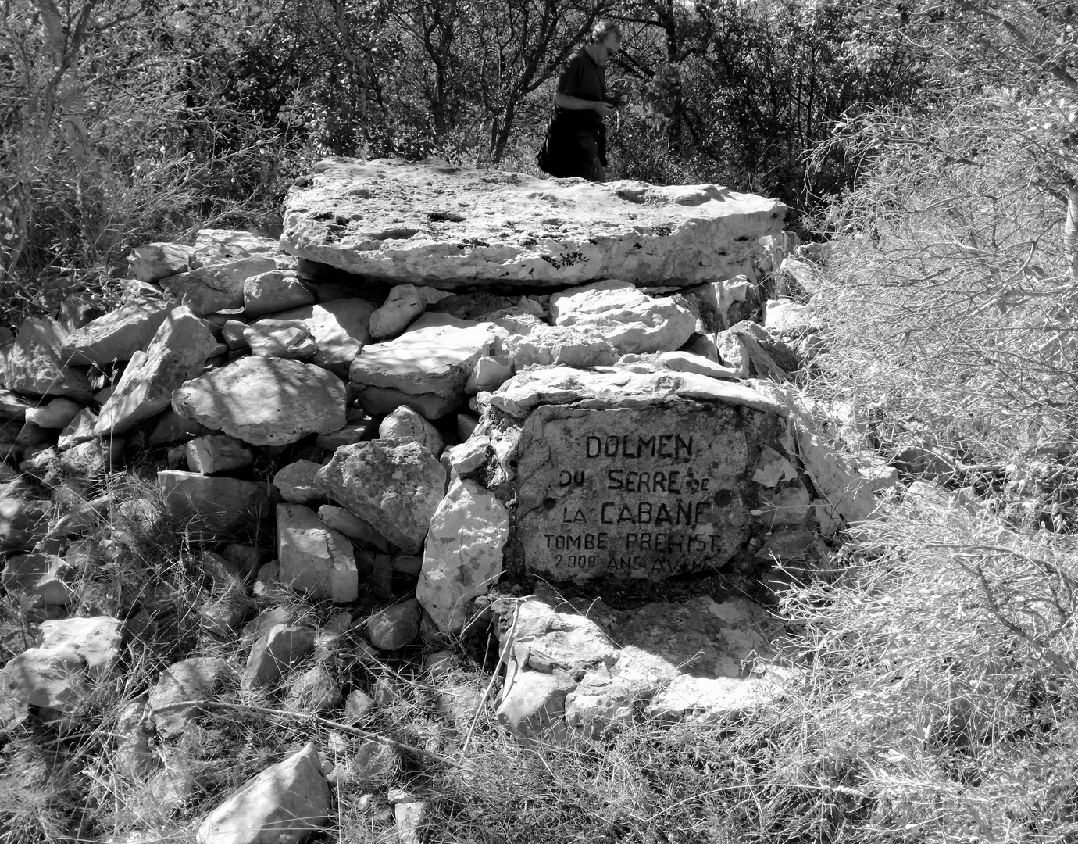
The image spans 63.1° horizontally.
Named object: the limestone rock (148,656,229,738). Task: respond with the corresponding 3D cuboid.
[{"bbox_3d":[-0.978,0.769,2.450,0.200,0.170,0.180,0,31,0],"label":"limestone rock"}]

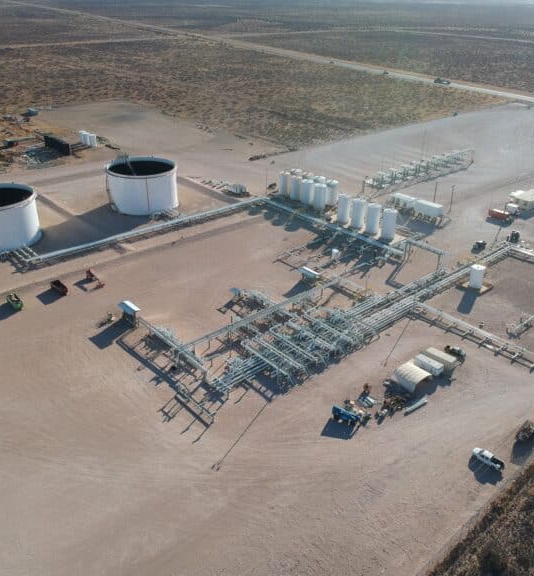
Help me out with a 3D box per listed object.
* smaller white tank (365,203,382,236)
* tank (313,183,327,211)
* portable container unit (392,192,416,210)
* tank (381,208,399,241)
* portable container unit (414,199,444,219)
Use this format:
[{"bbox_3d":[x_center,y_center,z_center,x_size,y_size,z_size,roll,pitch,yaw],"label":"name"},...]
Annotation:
[{"bbox_3d":[36.510,-23.830,190.520,4.800,9.900,4.800,1,30,0],"label":"smaller white tank"},{"bbox_3d":[20.210,-34.560,210.000,4.750,9.000,4.750,1,30,0],"label":"tank"},{"bbox_3d":[58.165,-36.799,235.059,3.300,3.700,9.200,-24,39,-38],"label":"portable container unit"},{"bbox_3d":[41.340,-21.690,186.840,4.800,9.900,4.800,1,30,0],"label":"tank"},{"bbox_3d":[66.999,-32.941,228.935,3.600,3.700,9.600,-24,39,-38],"label":"portable container unit"}]

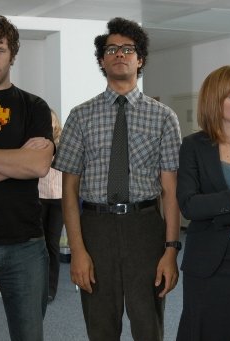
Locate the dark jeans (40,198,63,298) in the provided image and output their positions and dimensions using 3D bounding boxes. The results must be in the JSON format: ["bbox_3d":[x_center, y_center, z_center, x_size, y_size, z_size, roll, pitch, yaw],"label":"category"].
[{"bbox_3d":[-0.585,0.664,6.450,0.360,0.890,0.280,-1,3,-1],"label":"dark jeans"}]

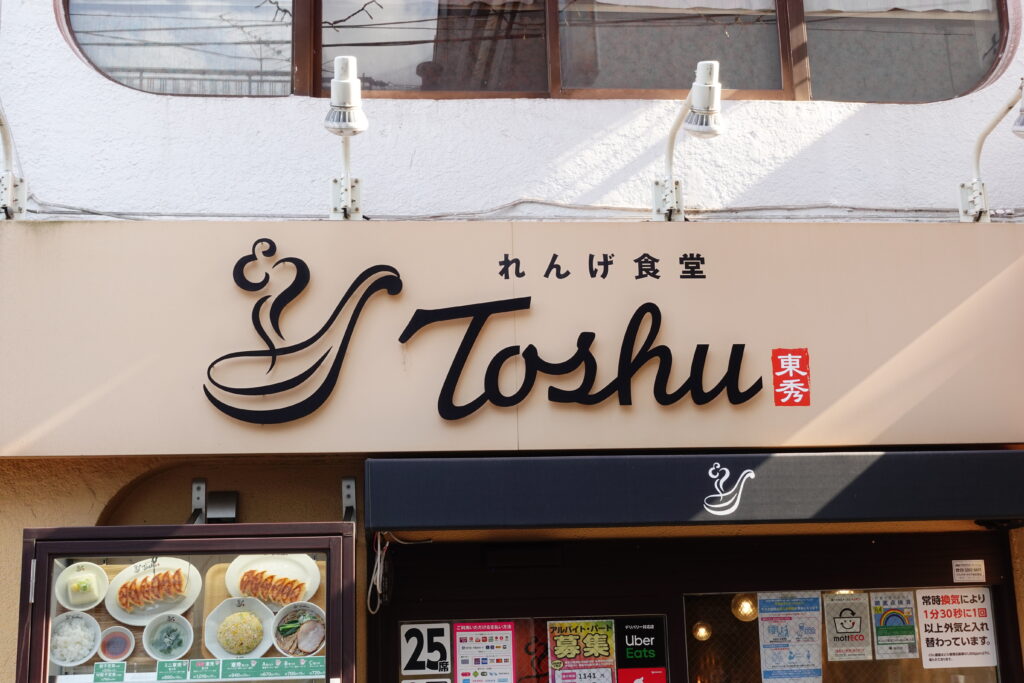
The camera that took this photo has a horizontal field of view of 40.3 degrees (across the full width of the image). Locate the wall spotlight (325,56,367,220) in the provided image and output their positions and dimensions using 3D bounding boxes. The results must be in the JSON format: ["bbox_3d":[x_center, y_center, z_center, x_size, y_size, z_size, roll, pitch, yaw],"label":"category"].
[{"bbox_3d":[-0.496,-0.610,4.217,0.131,0.344,0.550,0,-13,-5],"label":"wall spotlight"}]

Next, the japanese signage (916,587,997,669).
[{"bbox_3d":[1.425,0.916,4.457,0.242,0.245,0.010,0,-13,-5],"label":"japanese signage"}]

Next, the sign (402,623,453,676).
[{"bbox_3d":[-0.266,0.952,4.309,0.151,0.152,0.010,0,-13,-5],"label":"sign"}]

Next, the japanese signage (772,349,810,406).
[{"bbox_3d":[0.872,0.113,4.341,0.111,0.182,0.015,0,-13,-5],"label":"japanese signage"}]

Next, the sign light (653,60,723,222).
[{"bbox_3d":[0.545,-0.613,4.303,0.130,0.343,0.550,0,-13,-5],"label":"sign light"}]

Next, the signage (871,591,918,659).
[{"bbox_3d":[1.229,0.911,4.474,0.143,0.210,0.010,0,-12,-5],"label":"signage"}]

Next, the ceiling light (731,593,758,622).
[{"bbox_3d":[0.957,1.069,5.703,0.118,0.155,0.118,0,-13,-5],"label":"ceiling light"}]

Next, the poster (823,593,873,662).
[{"bbox_3d":[1.076,0.914,4.459,0.146,0.209,0.010,0,-12,-5],"label":"poster"}]

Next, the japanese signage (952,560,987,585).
[{"bbox_3d":[1.482,0.745,4.513,0.108,0.071,0.010,0,-12,-5],"label":"japanese signage"}]

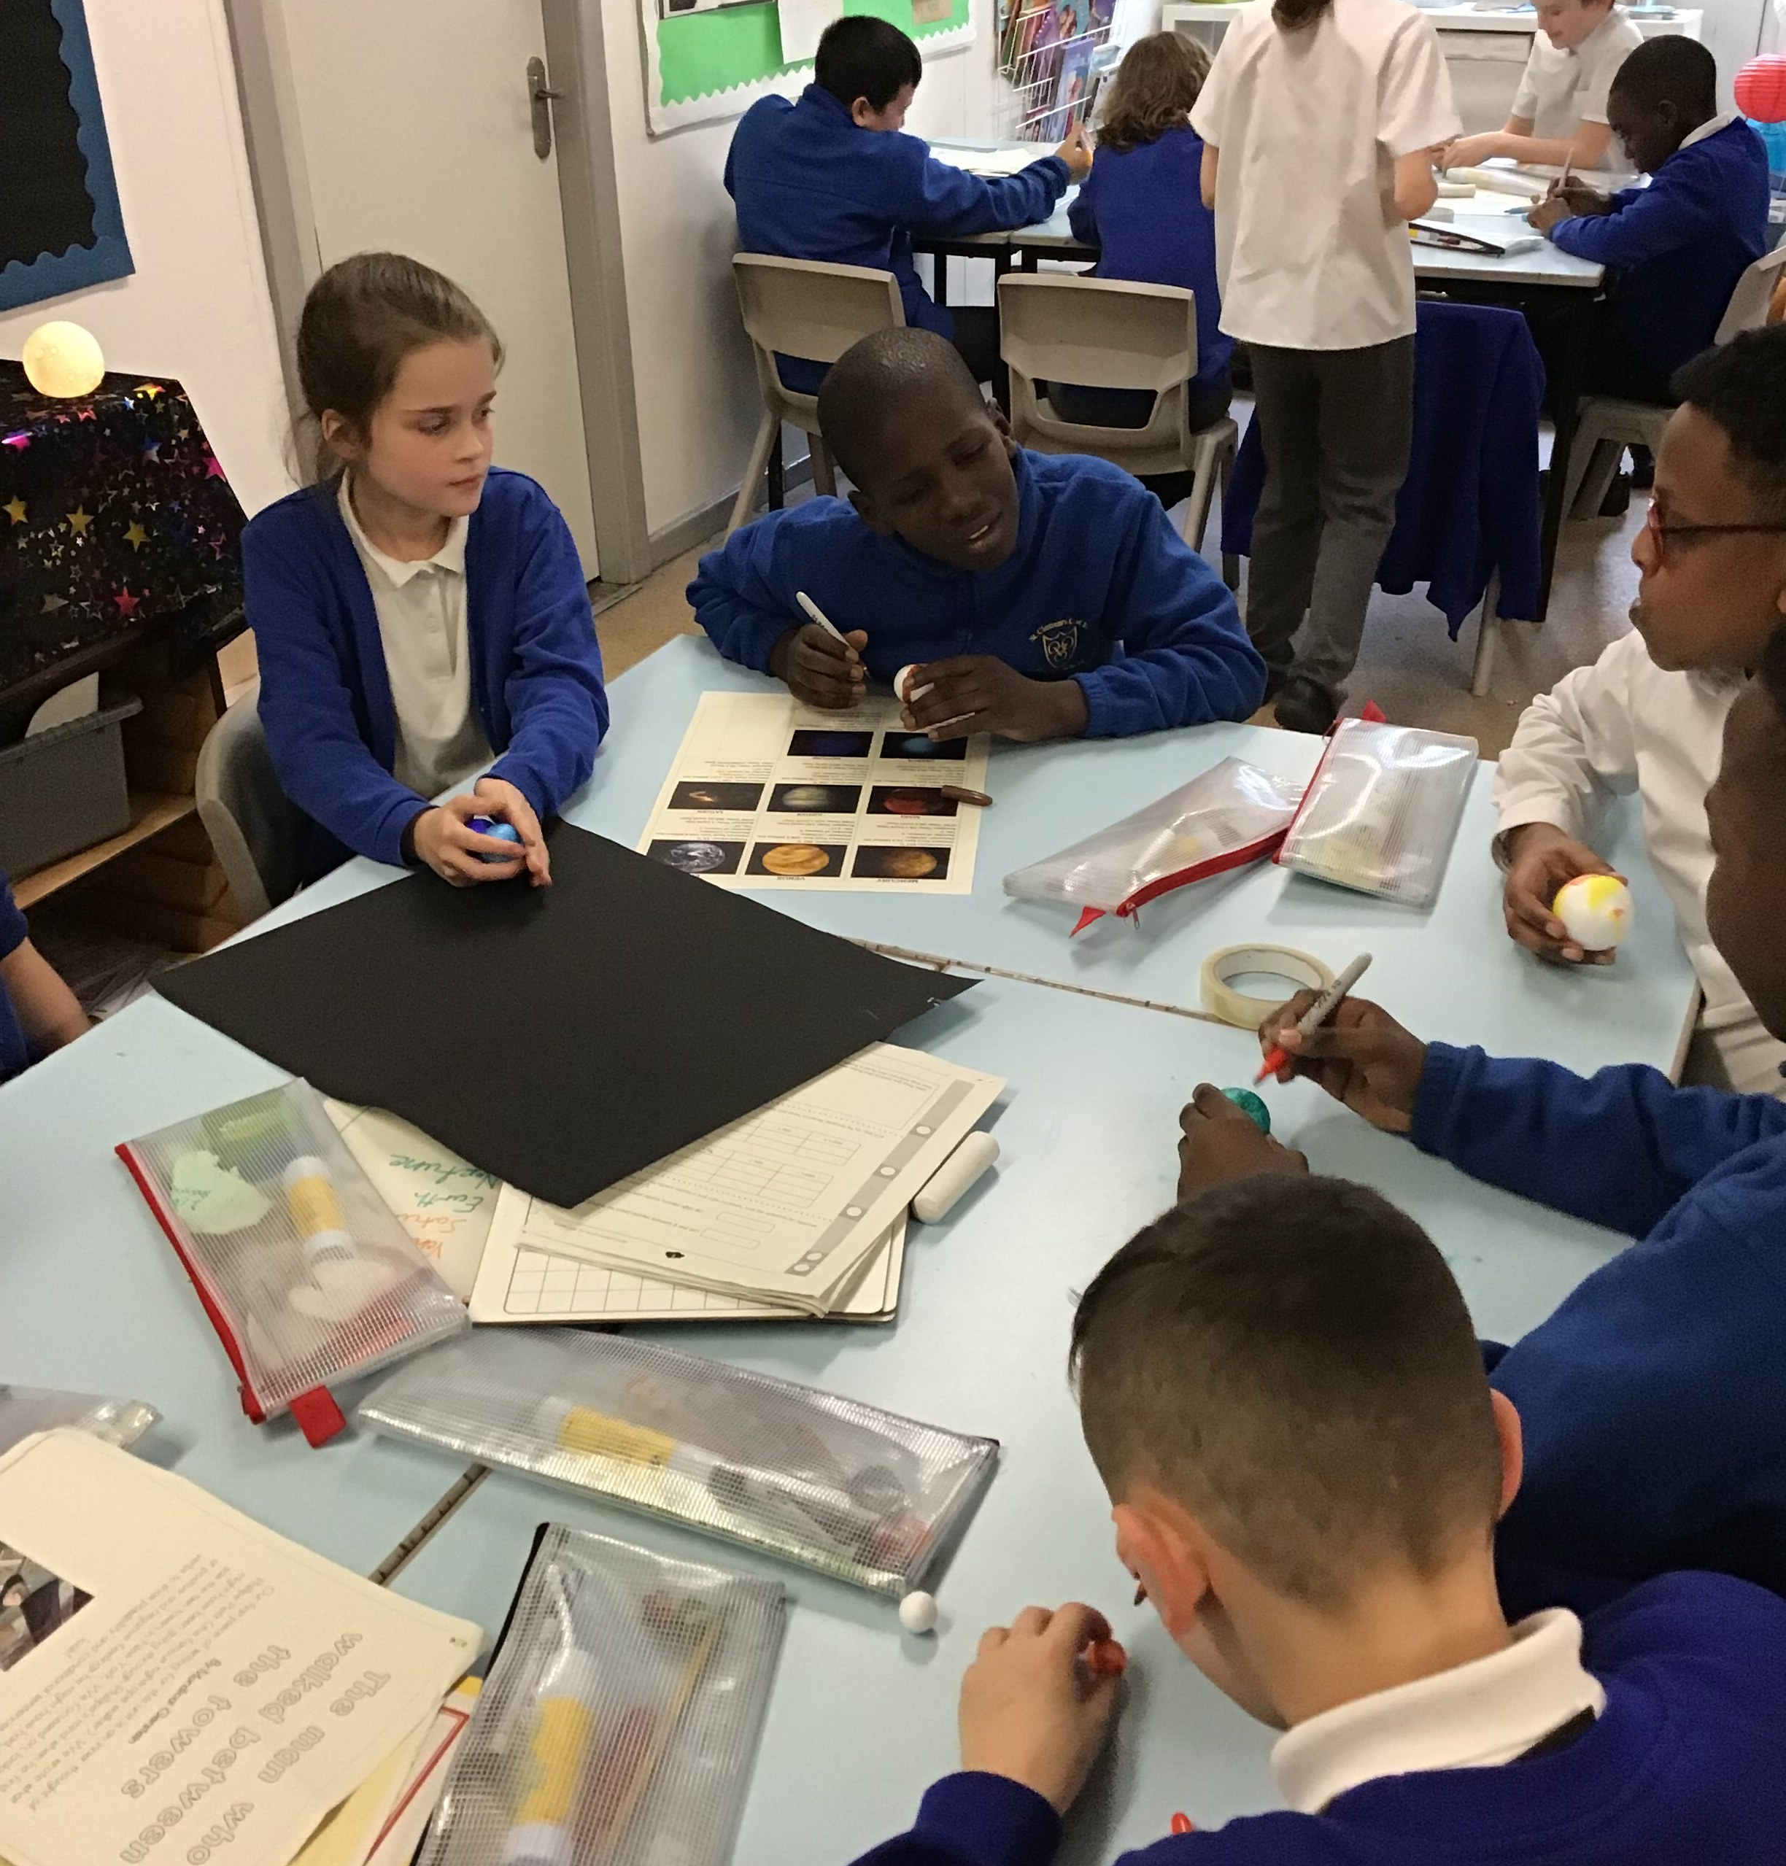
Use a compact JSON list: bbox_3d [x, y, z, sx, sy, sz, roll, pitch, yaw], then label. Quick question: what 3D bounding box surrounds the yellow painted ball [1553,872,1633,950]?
[{"bbox_3d":[0.541,-0.017,1.647,0.060,0.060,0.060,-1,29,1],"label":"yellow painted ball"}]

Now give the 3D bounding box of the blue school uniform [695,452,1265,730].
[{"bbox_3d":[0.102,-0.307,2.265,0.610,0.410,0.360,10,31,19],"label":"blue school uniform"}]

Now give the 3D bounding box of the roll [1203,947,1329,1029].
[{"bbox_3d":[0.285,0.041,1.612,0.100,0.022,0.100,-1,28,1],"label":"roll"}]

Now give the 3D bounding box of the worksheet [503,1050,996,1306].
[{"bbox_3d":[-0.080,0.146,1.439,0.210,0.020,0.290,11,31,22],"label":"worksheet"}]

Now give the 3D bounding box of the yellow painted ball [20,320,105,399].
[{"bbox_3d":[-1.035,-0.716,2.664,0.105,0.102,0.105,-1,28,1],"label":"yellow painted ball"}]

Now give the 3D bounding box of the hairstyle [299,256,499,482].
[{"bbox_3d":[-0.444,-0.508,1.910,0.195,0.205,0.160,21,36,35],"label":"hairstyle"}]

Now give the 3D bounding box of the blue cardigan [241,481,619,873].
[{"bbox_3d":[-0.431,-0.212,2.050,0.350,0.410,0.350,-12,30,-18],"label":"blue cardigan"}]

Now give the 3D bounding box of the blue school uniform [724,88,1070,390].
[{"bbox_3d":[-0.005,-1.352,4.109,0.520,0.500,0.550,13,32,24],"label":"blue school uniform"}]

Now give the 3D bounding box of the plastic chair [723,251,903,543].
[{"bbox_3d":[-0.047,-0.984,4.138,0.410,0.670,0.460,16,33,28],"label":"plastic chair"}]

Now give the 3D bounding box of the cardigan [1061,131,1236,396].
[{"bbox_3d":[0.490,-1.275,4.019,0.370,0.470,0.330,12,31,23],"label":"cardigan"}]

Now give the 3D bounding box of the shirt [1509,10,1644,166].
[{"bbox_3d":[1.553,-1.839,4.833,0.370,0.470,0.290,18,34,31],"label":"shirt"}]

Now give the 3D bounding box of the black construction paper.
[{"bbox_3d":[-0.257,0.037,1.640,0.508,0.030,0.385,23,37,37],"label":"black construction paper"}]

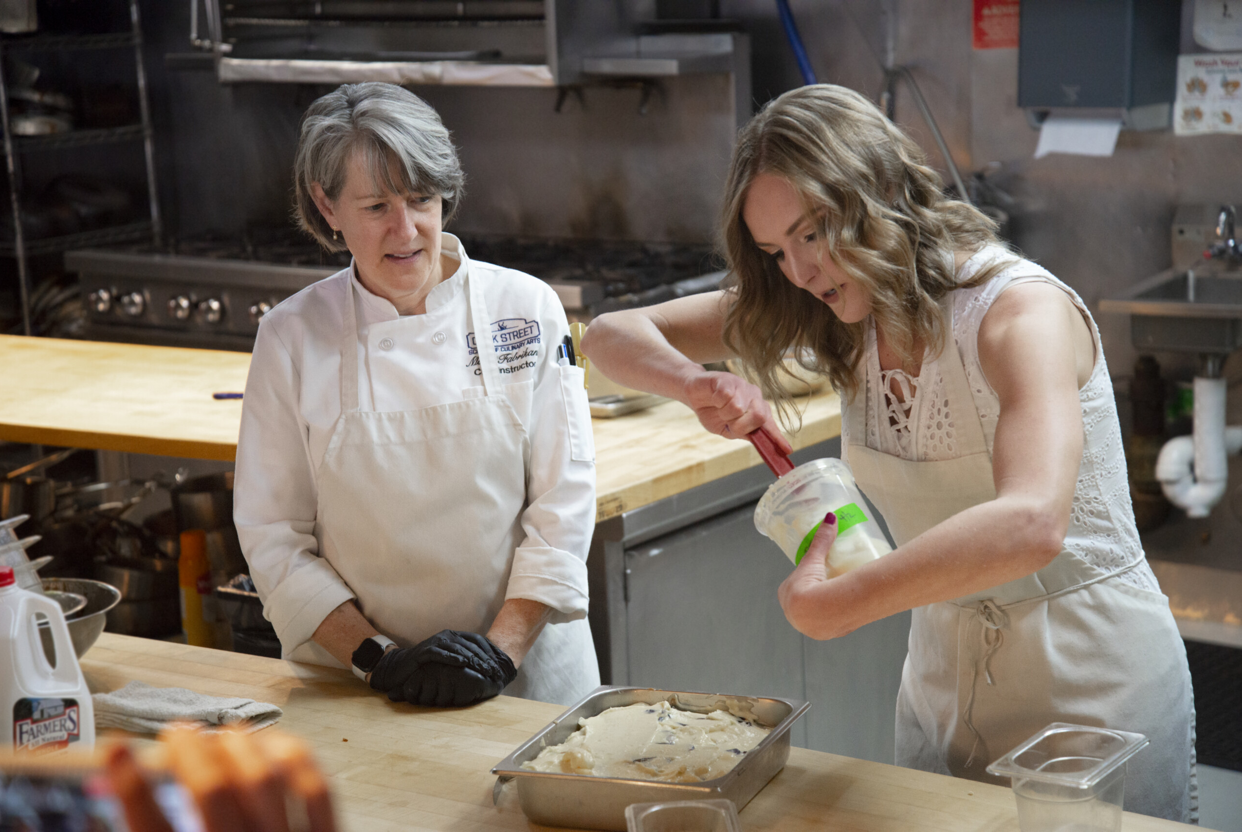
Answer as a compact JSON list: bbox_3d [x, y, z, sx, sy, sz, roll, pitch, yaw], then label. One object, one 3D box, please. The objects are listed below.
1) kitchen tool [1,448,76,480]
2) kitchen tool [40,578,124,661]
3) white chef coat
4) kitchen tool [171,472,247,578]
[{"bbox_3d":[-1.250,0.103,5.950,0.200,0.030,0.030,-23,19,-22],"label":"kitchen tool"},{"bbox_3d":[-0.800,0.305,3.700,0.268,0.113,0.268,-2,11,0],"label":"kitchen tool"},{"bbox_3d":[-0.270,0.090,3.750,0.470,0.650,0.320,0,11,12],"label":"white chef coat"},{"bbox_3d":[-0.858,0.231,5.850,0.210,0.185,0.210,6,14,36],"label":"kitchen tool"}]

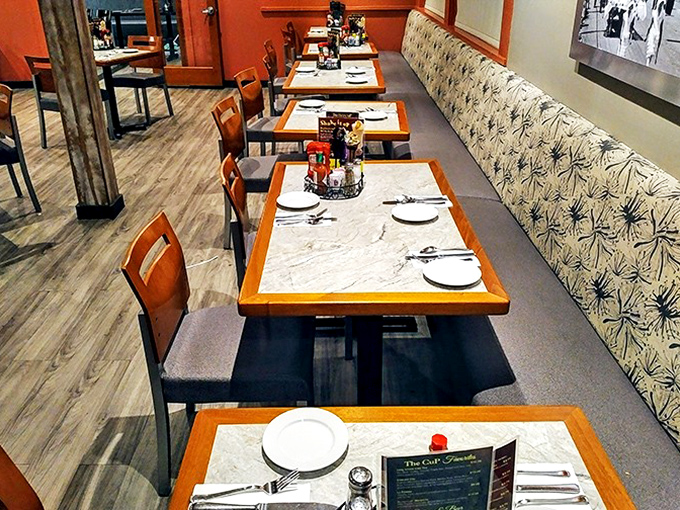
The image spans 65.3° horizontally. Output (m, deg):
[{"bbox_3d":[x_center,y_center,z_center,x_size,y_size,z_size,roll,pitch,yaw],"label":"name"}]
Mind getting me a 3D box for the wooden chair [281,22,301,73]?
[{"bbox_3d":[-0.410,-2.340,6.563,0.540,0.866,0.450,0,29,0],"label":"wooden chair"}]

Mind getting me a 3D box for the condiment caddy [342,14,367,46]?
[{"bbox_3d":[0.161,-2.451,5.803,0.260,0.300,0.230,0,29,0],"label":"condiment caddy"}]

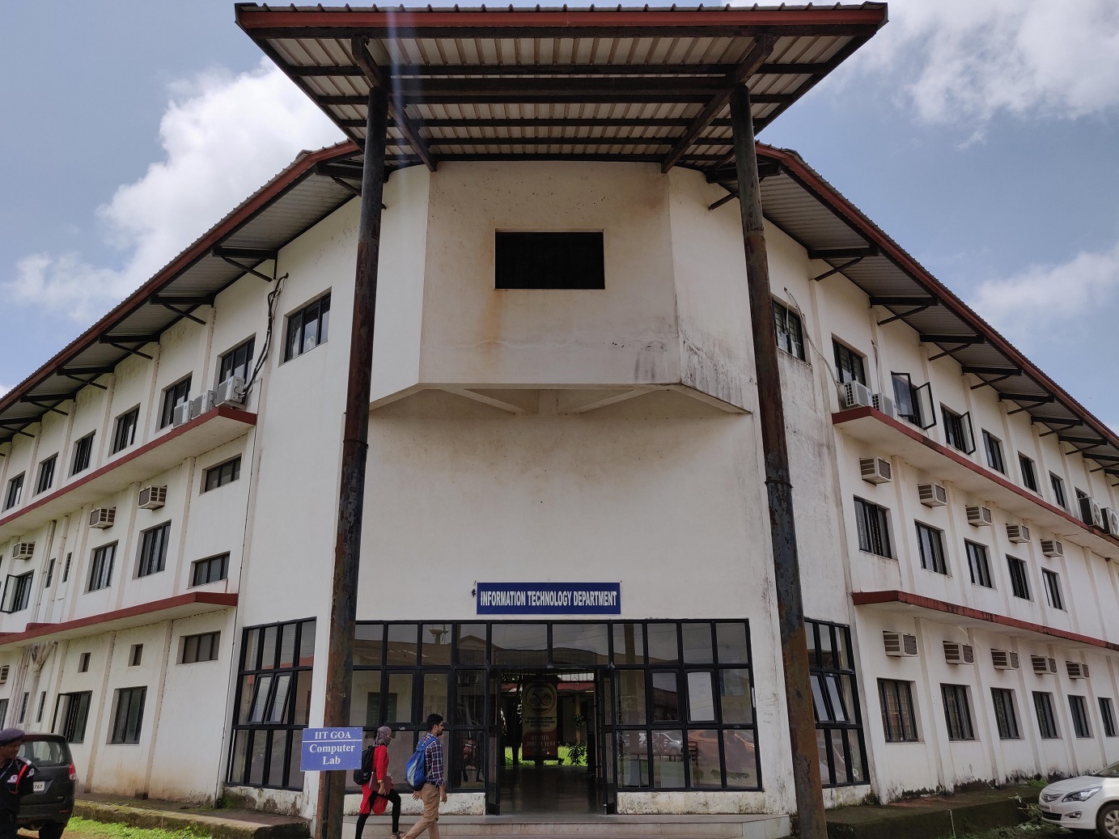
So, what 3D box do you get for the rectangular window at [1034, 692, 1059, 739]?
[{"bbox_3d":[12.625,7.699,21.018,1.530,1.125,0.120,19,-27,-40],"label":"rectangular window"}]

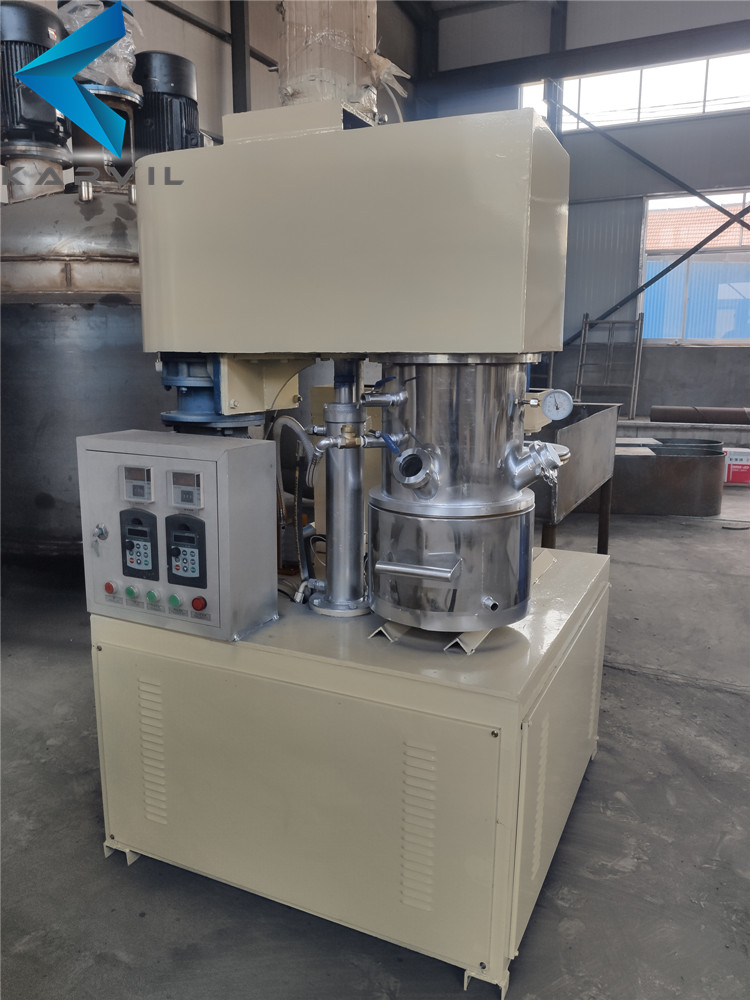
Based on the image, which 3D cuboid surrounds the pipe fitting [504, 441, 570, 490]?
[{"bbox_3d":[0.337,-0.074,1.645,0.125,0.090,0.072,-14,4,27],"label":"pipe fitting"}]

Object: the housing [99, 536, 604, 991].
[{"bbox_3d":[0.009,0.526,2.100,1.020,0.634,1.002,6,13,25],"label":"housing"}]

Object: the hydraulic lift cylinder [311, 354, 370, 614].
[{"bbox_3d":[-0.080,-0.029,1.795,0.140,0.575,0.140,0,12,0],"label":"hydraulic lift cylinder"}]

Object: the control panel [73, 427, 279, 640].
[{"bbox_3d":[-0.442,0.067,1.743,0.406,0.404,0.189,6,13,26],"label":"control panel"}]

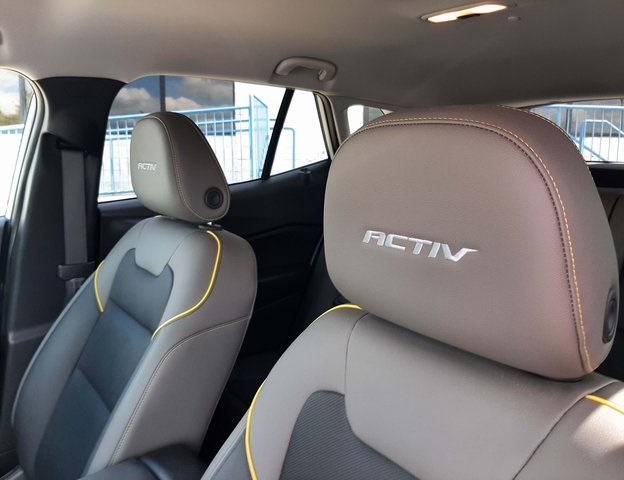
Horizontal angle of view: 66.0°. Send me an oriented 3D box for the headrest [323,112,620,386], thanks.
[{"bbox_3d":[0.126,-0.009,0.424,0.143,0.200,0.277,-9,14,-34],"label":"headrest"}]

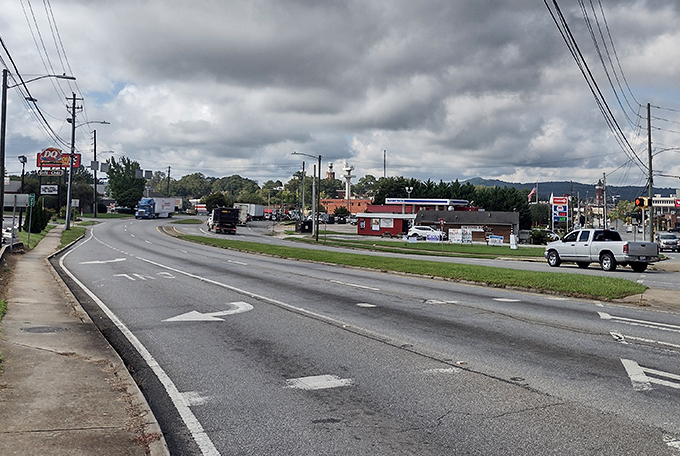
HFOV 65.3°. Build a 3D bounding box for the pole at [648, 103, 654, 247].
[{"bbox_3d":[23.430,-3.600,40.000,0.300,11.600,0.300,-1,-1,0],"label":"pole"}]

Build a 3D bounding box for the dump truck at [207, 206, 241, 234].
[{"bbox_3d":[-15.300,-0.920,69.000,2.500,3.200,7.900,2,1,-24],"label":"dump truck"}]

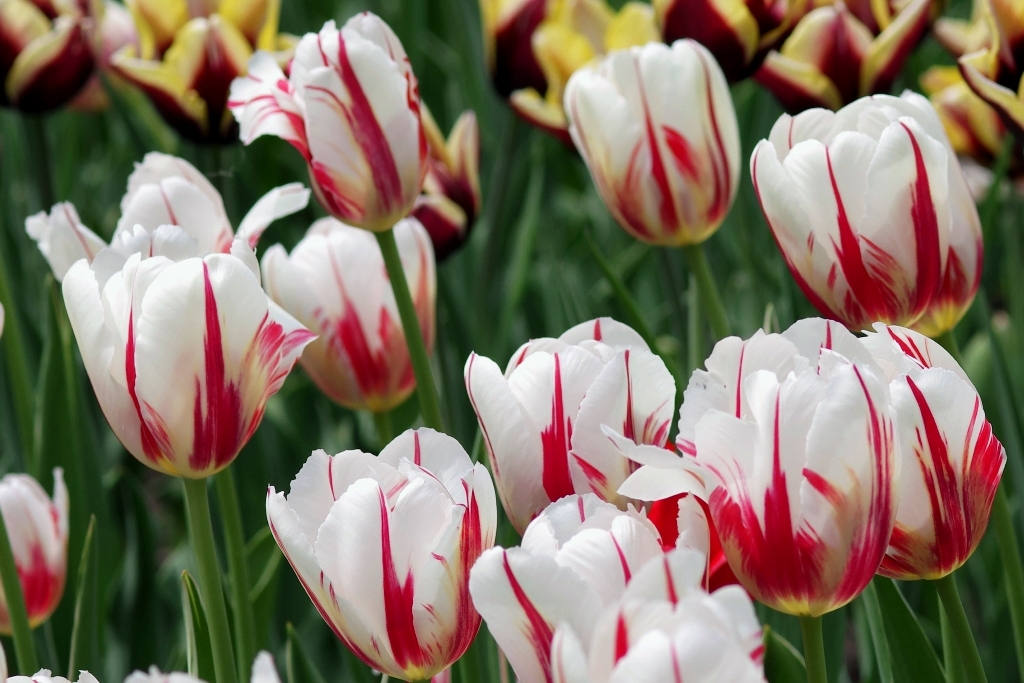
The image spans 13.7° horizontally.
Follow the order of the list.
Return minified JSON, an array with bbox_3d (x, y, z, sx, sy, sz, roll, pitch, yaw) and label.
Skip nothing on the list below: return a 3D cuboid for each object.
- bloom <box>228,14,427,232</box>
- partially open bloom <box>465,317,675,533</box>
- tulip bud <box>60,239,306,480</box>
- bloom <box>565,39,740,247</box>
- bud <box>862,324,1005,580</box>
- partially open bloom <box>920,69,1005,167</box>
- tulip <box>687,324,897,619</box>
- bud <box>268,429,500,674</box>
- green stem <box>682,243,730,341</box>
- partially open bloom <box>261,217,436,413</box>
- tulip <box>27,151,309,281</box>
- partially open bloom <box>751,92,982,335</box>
[{"bbox_3d":[-0.061,-0.073,1.430,0.066,0.070,0.055,-7,17,0],"label":"bloom"},{"bbox_3d":[0.019,0.030,1.420,0.070,0.066,0.066,0,17,0],"label":"partially open bloom"},{"bbox_3d":[-0.103,0.005,1.350,0.076,0.069,0.068,-5,17,0],"label":"tulip bud"},{"bbox_3d":[0.052,-0.072,1.570,0.062,0.071,0.062,-9,17,0],"label":"bloom"},{"bbox_3d":[0.135,0.037,1.380,0.054,0.073,0.056,-9,17,0],"label":"bud"},{"bbox_3d":[0.218,-0.107,2.050,0.050,0.053,0.050,0,17,0],"label":"partially open bloom"},{"bbox_3d":[0.086,0.039,1.300,0.066,0.082,0.066,0,17,0],"label":"tulip"},{"bbox_3d":[-0.039,0.065,1.280,0.068,0.068,0.066,-7,17,0],"label":"bud"},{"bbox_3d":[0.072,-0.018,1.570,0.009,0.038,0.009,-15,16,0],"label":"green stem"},{"bbox_3d":[-0.061,-0.009,1.600,0.065,0.067,0.063,-6,17,0],"label":"partially open bloom"},{"bbox_3d":[-0.124,-0.025,1.550,0.098,0.075,0.085,-6,17,0],"label":"tulip"},{"bbox_3d":[0.115,-0.040,1.380,0.071,0.072,0.069,-12,17,0],"label":"partially open bloom"}]

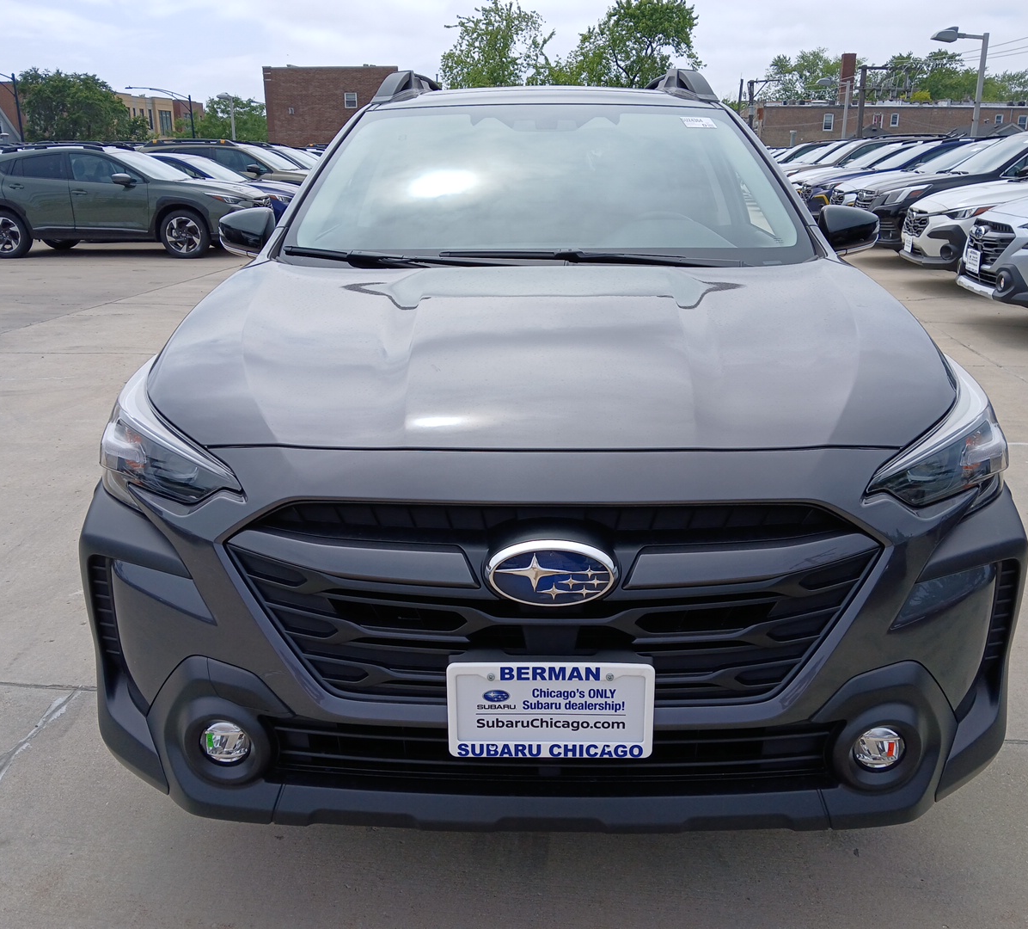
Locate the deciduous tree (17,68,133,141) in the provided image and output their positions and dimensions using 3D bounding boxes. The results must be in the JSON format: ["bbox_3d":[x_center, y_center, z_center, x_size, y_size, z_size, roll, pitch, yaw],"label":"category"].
[{"bbox_3d":[-38.223,-29.953,81.344,8.900,8.510,8.600,0,18,1],"label":"deciduous tree"}]

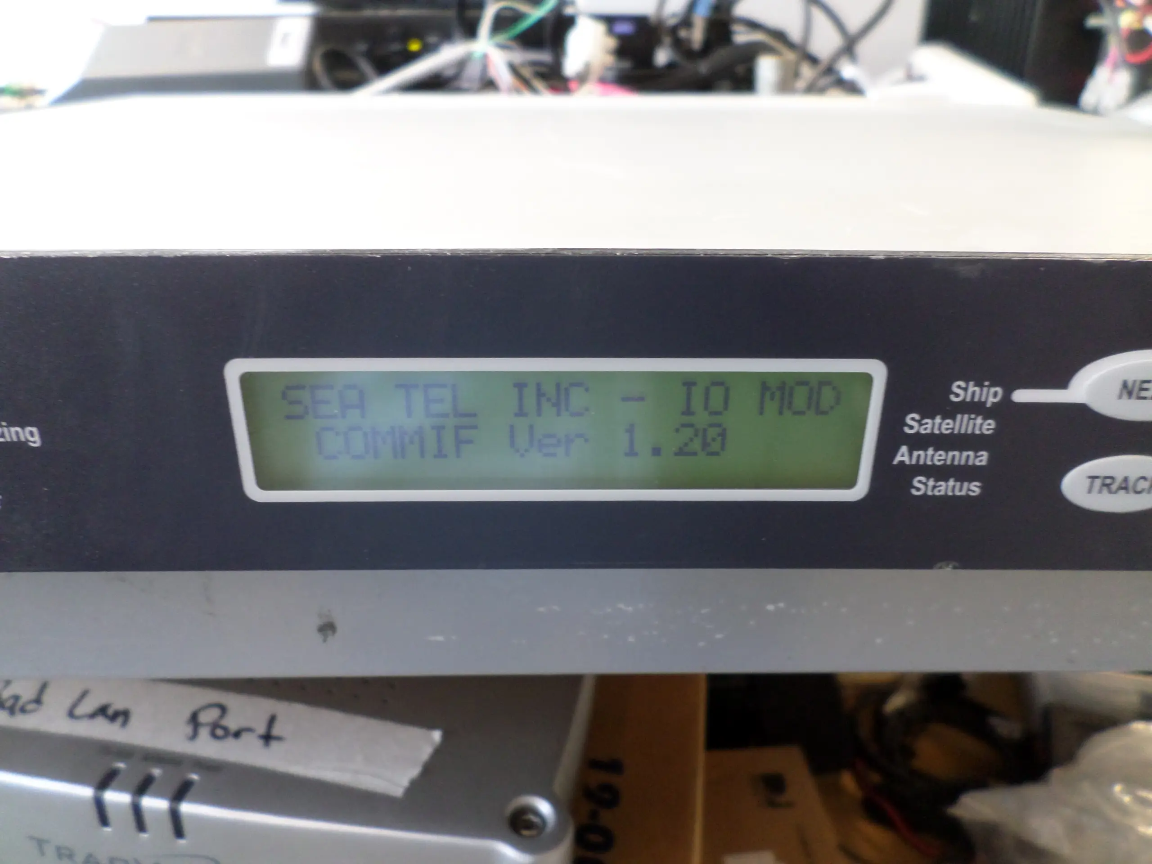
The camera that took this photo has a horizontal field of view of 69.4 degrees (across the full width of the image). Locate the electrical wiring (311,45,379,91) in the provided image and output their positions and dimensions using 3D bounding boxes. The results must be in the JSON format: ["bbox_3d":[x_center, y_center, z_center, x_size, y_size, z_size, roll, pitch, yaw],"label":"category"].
[{"bbox_3d":[-0.155,-0.244,0.560,0.046,0.033,0.030,0,23,-1],"label":"electrical wiring"}]

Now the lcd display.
[{"bbox_3d":[-0.002,-0.001,0.111,0.085,0.021,0.006,0,23,-1],"label":"lcd display"}]

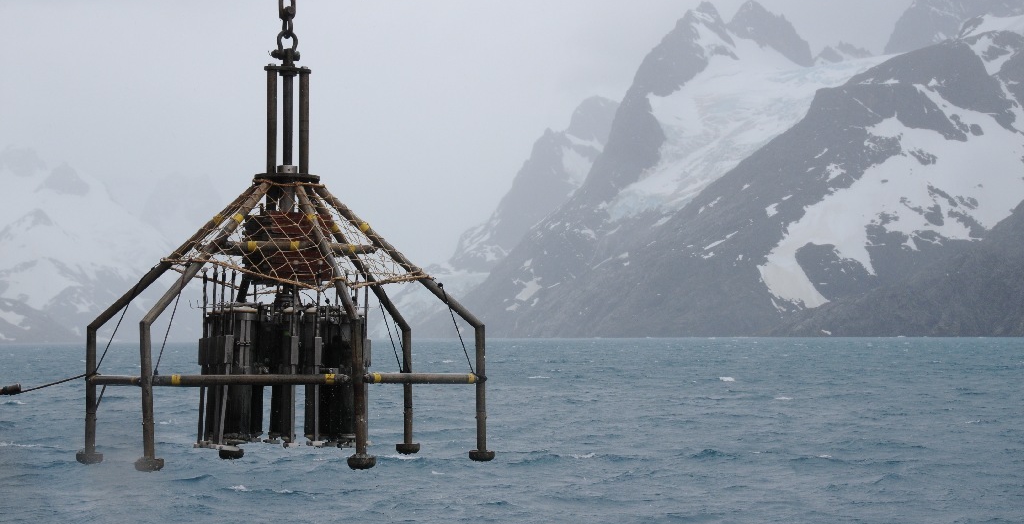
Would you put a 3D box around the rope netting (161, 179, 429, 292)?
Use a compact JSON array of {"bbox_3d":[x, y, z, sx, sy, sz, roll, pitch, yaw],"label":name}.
[{"bbox_3d":[-1.161,-0.128,10.056,1.470,0.610,1.320,-1,-4,4],"label":"rope netting"}]

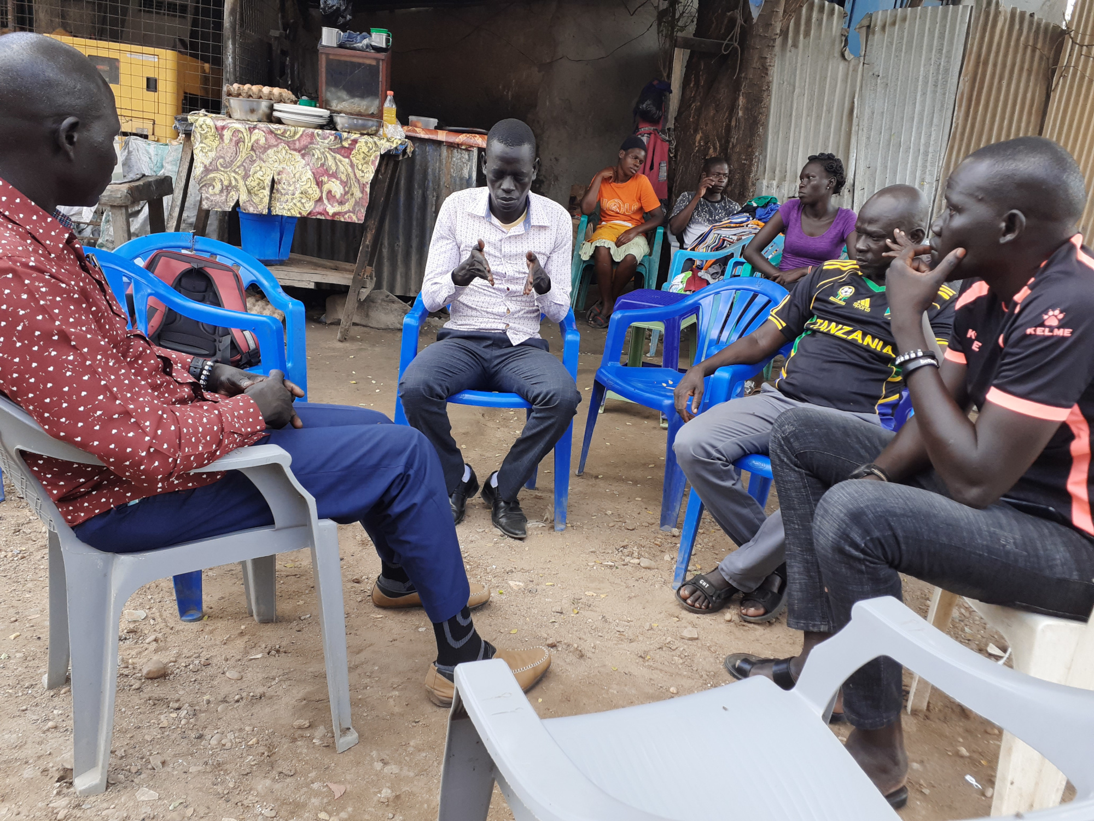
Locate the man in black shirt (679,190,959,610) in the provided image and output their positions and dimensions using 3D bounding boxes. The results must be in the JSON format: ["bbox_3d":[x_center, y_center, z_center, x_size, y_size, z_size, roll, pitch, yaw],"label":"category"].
[{"bbox_3d":[0.776,-0.011,2.277,0.700,1.170,0.580,-7,19,-38],"label":"man in black shirt"}]

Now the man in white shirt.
[{"bbox_3d":[-0.170,-0.282,2.732,0.540,1.290,0.660,4,15,-5],"label":"man in white shirt"}]

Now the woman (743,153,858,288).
[{"bbox_3d":[1.162,-0.621,4.017,0.520,1.200,0.720,17,18,37],"label":"woman"}]

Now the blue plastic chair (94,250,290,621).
[{"bbox_3d":[-1.014,0.016,2.251,0.560,0.810,0.570,8,15,9],"label":"blue plastic chair"}]

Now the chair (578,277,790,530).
[{"bbox_3d":[0.520,-0.075,3.139,0.560,0.810,0.570,-4,17,-31],"label":"chair"}]

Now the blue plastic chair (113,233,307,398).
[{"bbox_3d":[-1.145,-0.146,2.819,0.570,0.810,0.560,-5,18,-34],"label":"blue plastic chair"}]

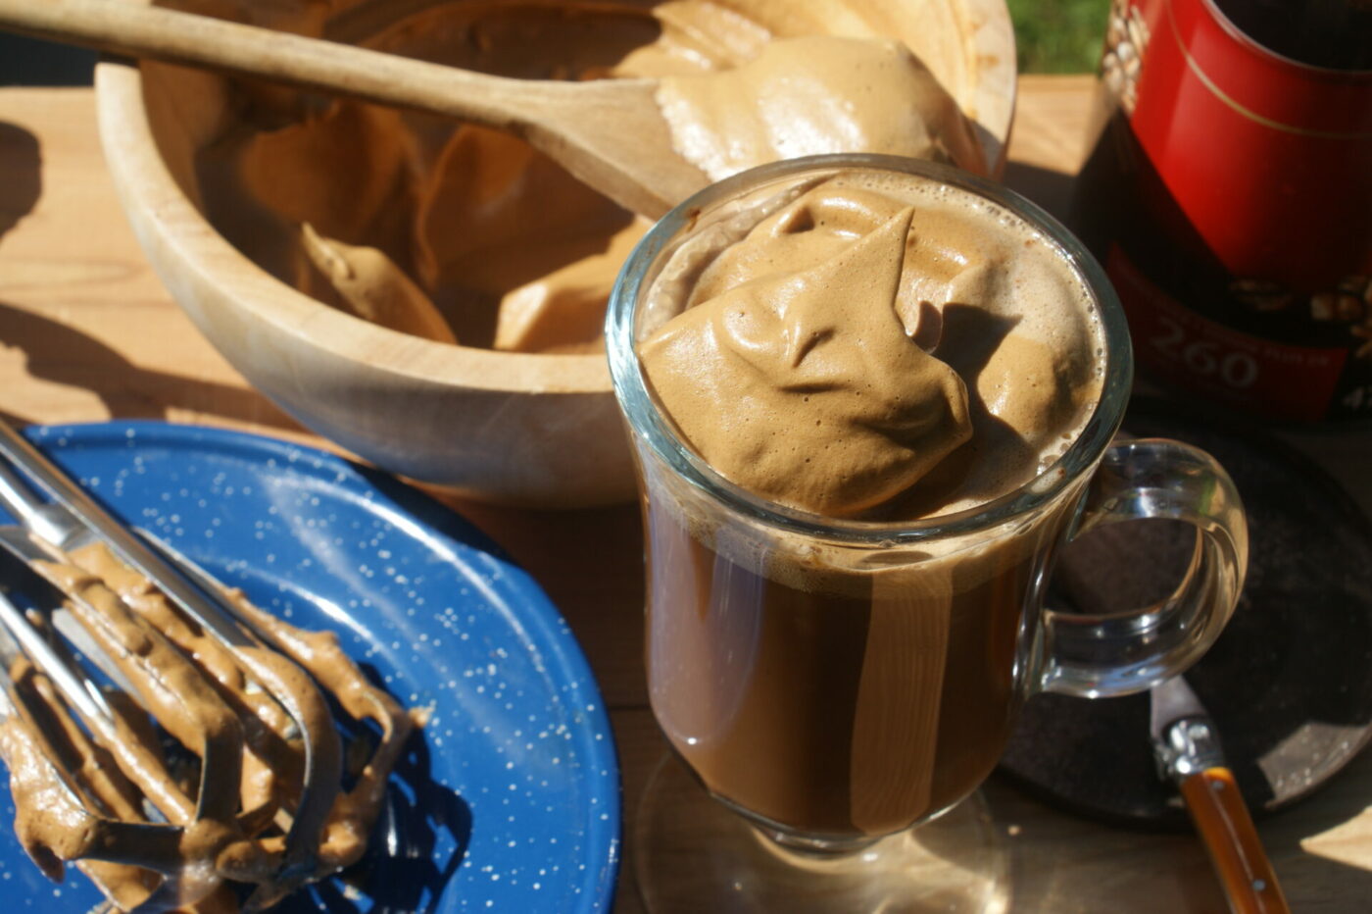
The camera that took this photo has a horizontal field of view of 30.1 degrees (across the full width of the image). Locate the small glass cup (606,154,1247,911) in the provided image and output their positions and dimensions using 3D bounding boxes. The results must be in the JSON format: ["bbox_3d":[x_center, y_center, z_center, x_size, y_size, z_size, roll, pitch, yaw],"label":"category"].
[{"bbox_3d":[0.038,0.028,0.421,0.102,0.140,0.076,3,49,2],"label":"small glass cup"}]

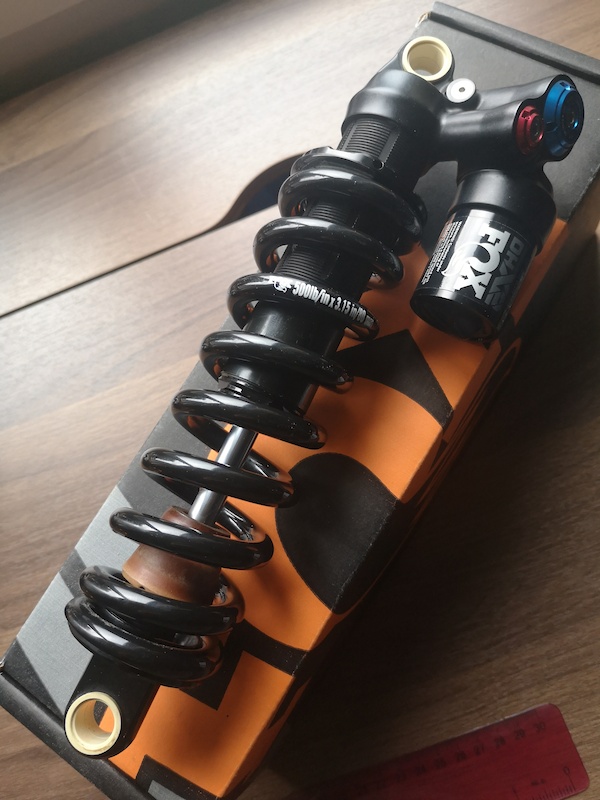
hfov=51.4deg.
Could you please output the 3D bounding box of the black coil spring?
[{"bbox_3d":[-0.017,0.004,0.223,0.054,0.054,0.173,24,83,13],"label":"black coil spring"}]

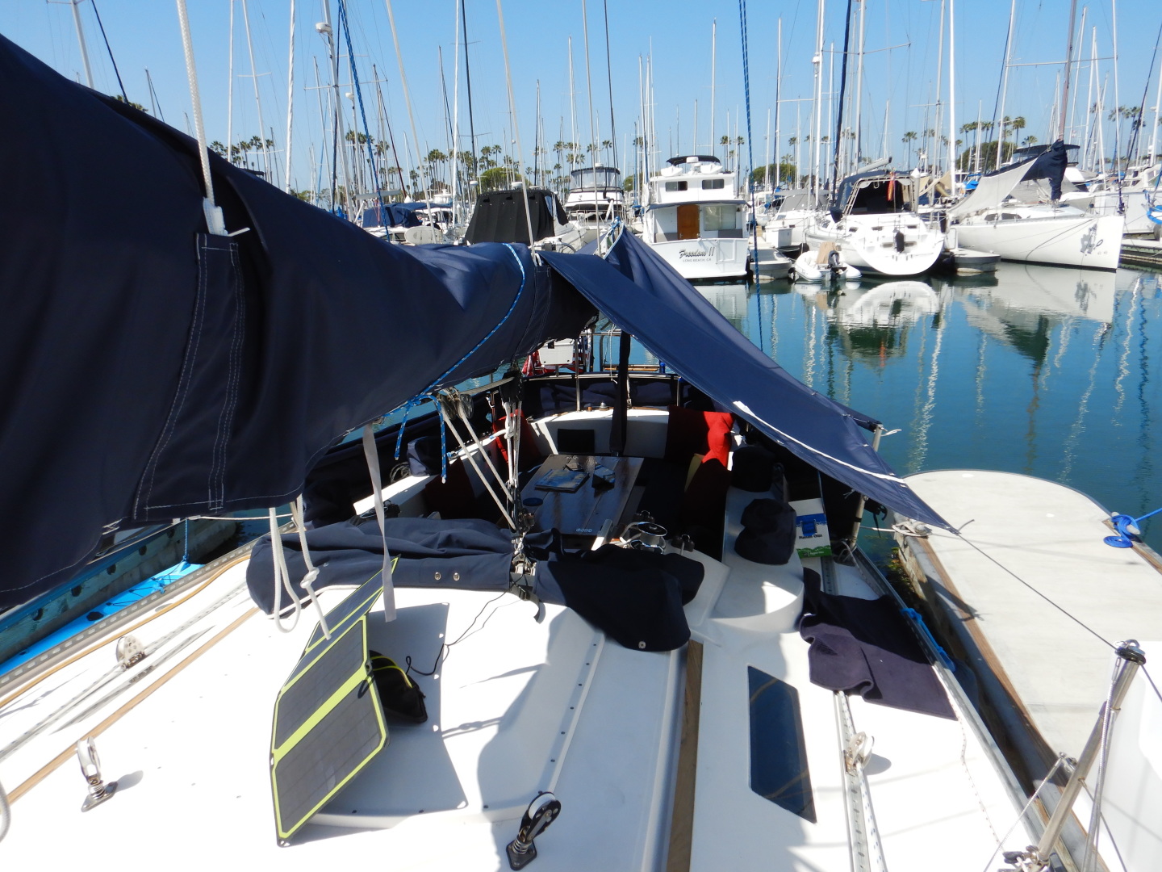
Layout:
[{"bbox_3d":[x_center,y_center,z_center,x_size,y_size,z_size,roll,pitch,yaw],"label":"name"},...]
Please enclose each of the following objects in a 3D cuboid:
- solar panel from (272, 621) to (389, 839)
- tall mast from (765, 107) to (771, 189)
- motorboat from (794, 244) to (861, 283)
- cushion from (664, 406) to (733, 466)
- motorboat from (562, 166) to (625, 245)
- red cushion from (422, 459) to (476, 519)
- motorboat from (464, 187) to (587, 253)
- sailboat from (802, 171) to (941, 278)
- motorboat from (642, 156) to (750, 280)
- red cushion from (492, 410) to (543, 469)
[{"bbox_3d":[-0.478,0.524,1.504,0.266,0.040,0.376,-43,32,2],"label":"solar panel"},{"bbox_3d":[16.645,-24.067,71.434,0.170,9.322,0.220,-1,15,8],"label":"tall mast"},{"bbox_3d":[7.912,-5.538,26.214,1.550,1.050,2.700,-2,15,3],"label":"motorboat"},{"bbox_3d":[0.767,0.009,5.300,0.410,0.410,0.140,5,7,27],"label":"cushion"},{"bbox_3d":[0.603,-11.906,43.410,3.600,5.000,10.500,-3,15,-2],"label":"motorboat"},{"bbox_3d":[-0.681,0.317,4.300,0.140,0.410,0.410,-17,10,19],"label":"red cushion"},{"bbox_3d":[-1.726,-7.840,31.697,3.100,3.500,9.000,1,15,14],"label":"motorboat"},{"bbox_3d":[10.709,-8.157,30.659,3.700,3.550,10.600,-1,15,7],"label":"sailboat"},{"bbox_3d":[4.608,-8.934,32.869,3.750,4.500,10.500,-1,15,8],"label":"motorboat"},{"bbox_3d":[-0.415,0.027,5.300,0.140,0.390,0.390,-11,8,34],"label":"red cushion"}]

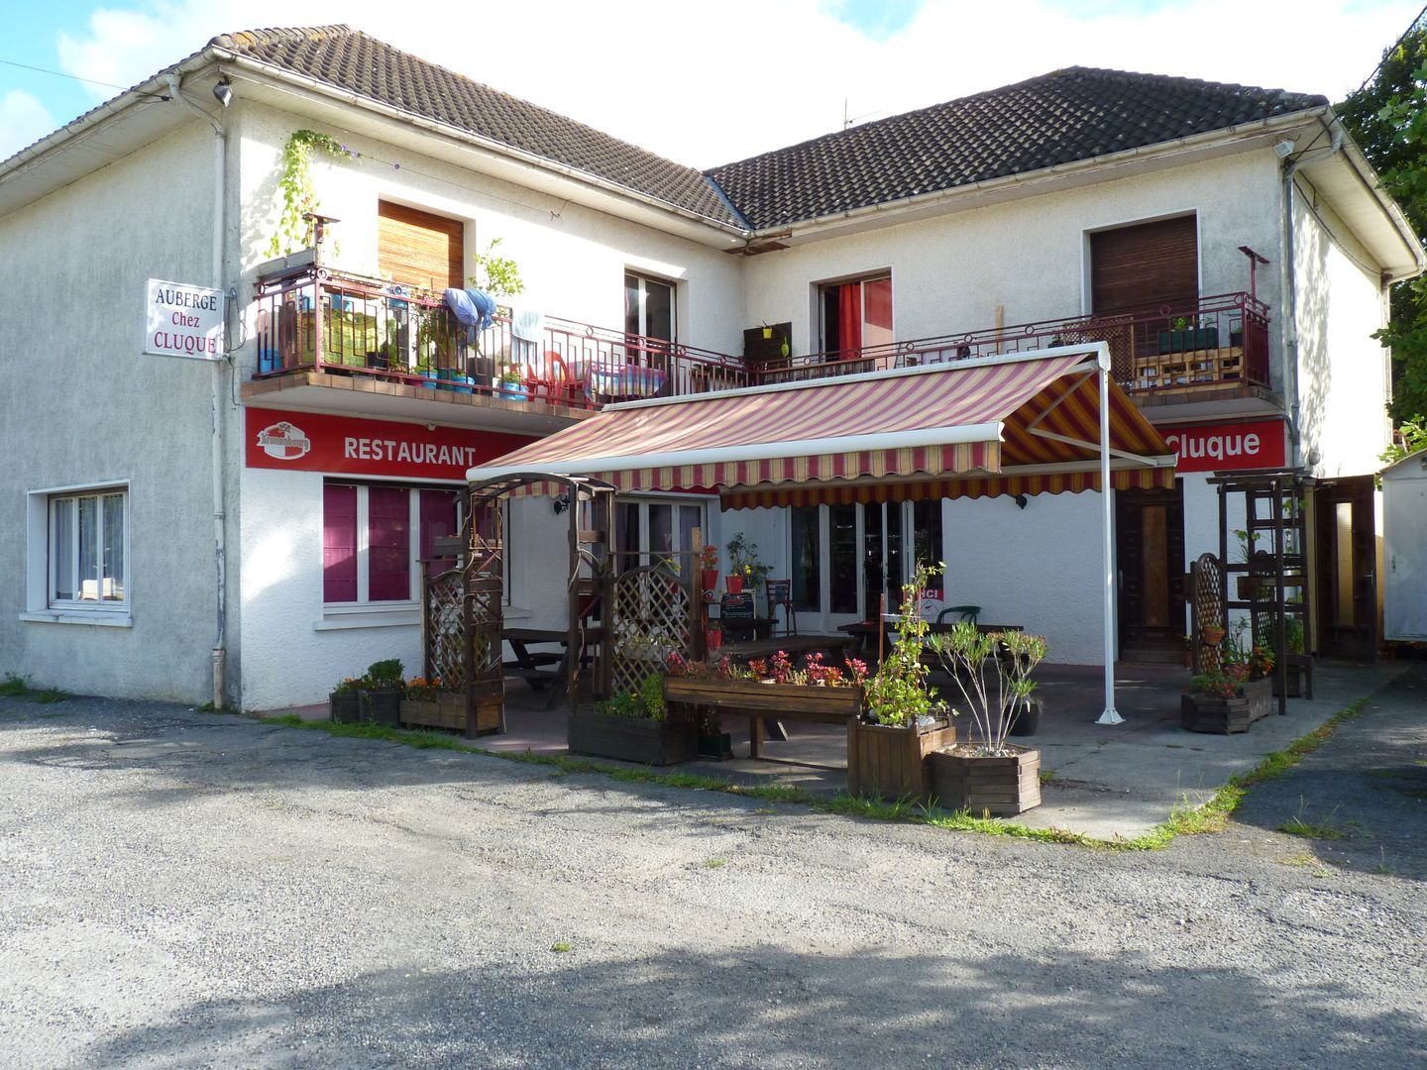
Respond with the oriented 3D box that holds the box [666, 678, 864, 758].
[{"bbox_3d":[0.435,1.375,8.414,1.780,0.570,0.380,-1,-1,34],"label":"box"}]

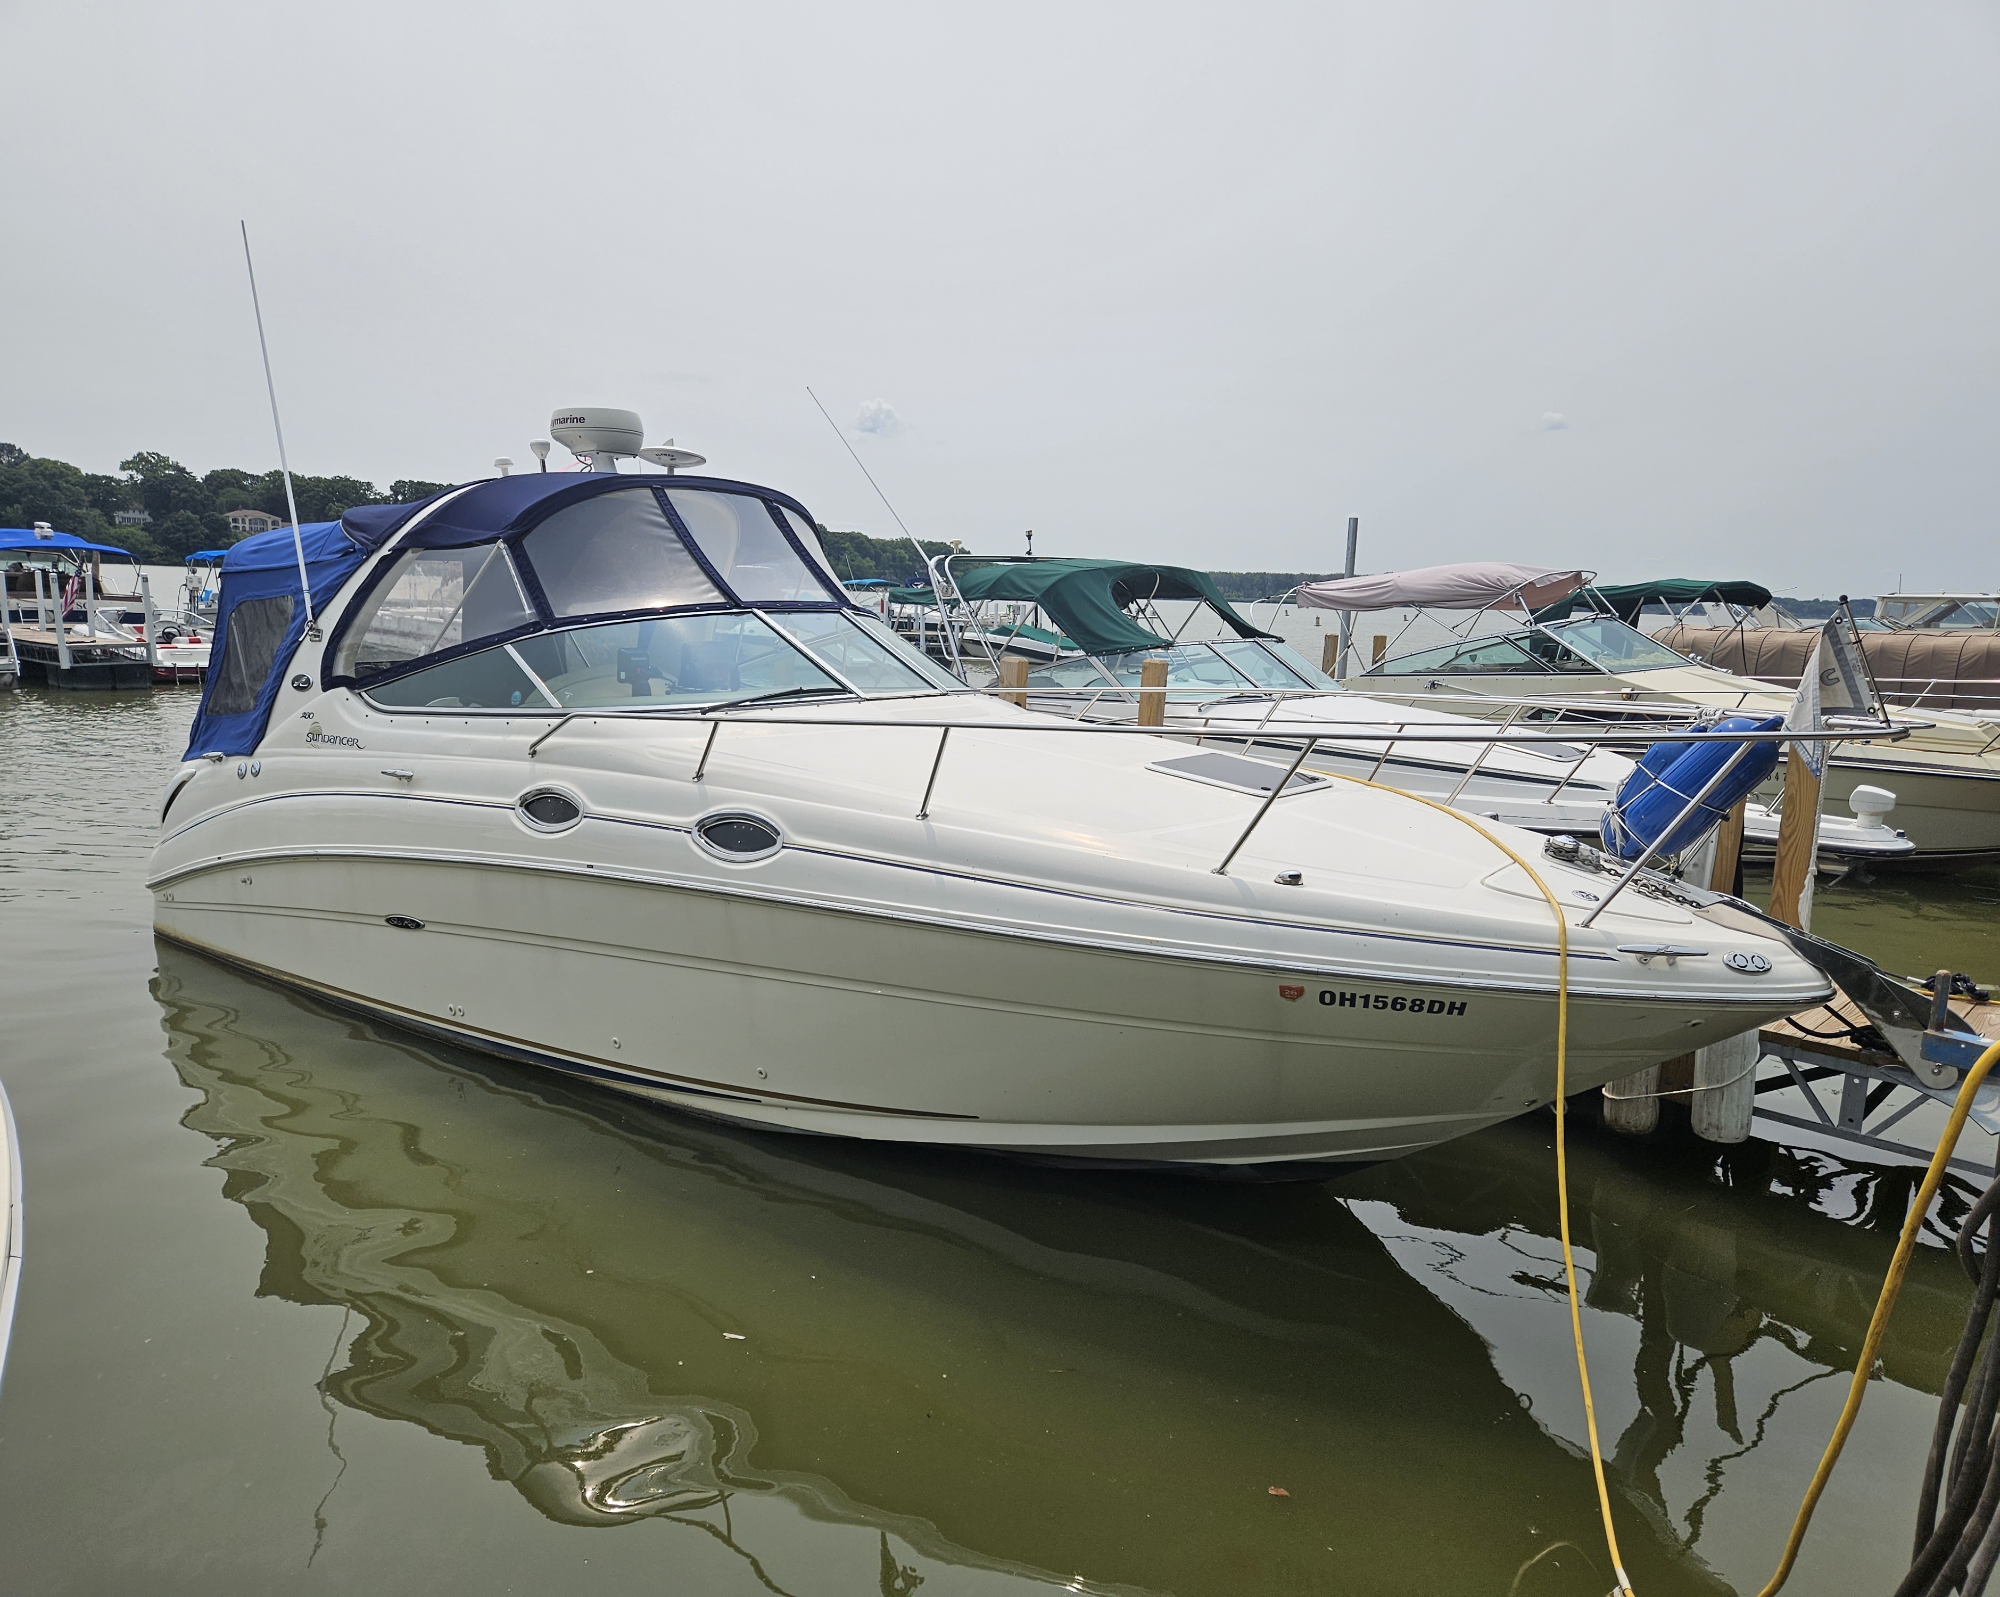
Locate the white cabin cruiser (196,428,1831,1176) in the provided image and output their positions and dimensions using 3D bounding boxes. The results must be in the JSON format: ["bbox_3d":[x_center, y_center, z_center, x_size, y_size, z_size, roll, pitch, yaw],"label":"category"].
[{"bbox_3d":[-0.974,-0.237,7.206,9.341,3.300,2.870,8,10,36],"label":"white cabin cruiser"}]

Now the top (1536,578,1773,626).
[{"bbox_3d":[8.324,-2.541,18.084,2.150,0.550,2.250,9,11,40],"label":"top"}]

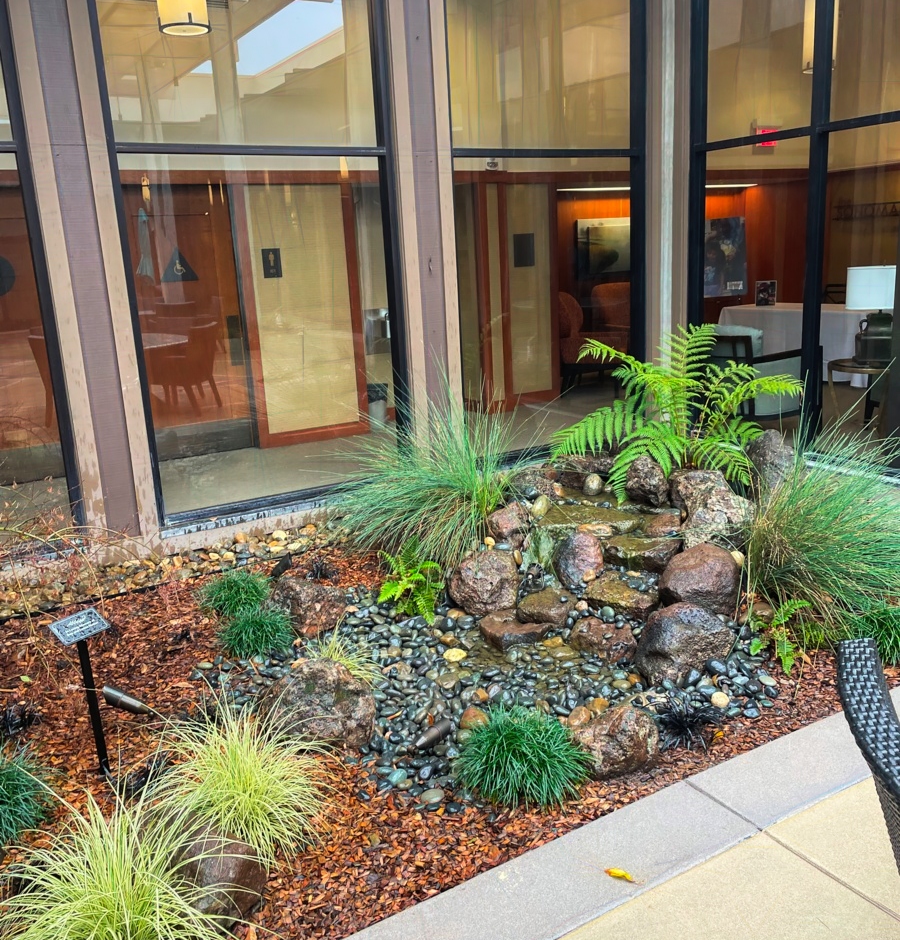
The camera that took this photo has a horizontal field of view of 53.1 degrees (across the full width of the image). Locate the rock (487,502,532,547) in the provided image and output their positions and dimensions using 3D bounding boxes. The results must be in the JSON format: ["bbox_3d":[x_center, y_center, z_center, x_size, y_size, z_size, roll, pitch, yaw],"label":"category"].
[{"bbox_3d":[0.305,0.283,4.700,0.228,0.237,0.220,-2,14,4],"label":"rock"}]

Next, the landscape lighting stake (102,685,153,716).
[{"bbox_3d":[-1.181,0.856,3.310,0.205,0.062,0.058,18,19,12],"label":"landscape lighting stake"}]

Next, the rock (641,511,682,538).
[{"bbox_3d":[1.098,0.281,4.660,0.201,0.129,0.170,0,14,13],"label":"rock"}]

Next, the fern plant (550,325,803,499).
[{"bbox_3d":[1.338,-0.363,5.420,1.428,0.978,1.350,1,15,14],"label":"fern plant"}]

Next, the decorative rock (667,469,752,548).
[{"bbox_3d":[1.321,0.203,4.580,0.407,0.404,0.380,1,15,16],"label":"decorative rock"}]

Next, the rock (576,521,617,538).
[{"bbox_3d":[0.754,0.306,4.640,0.203,0.080,0.120,-1,14,9],"label":"rock"}]

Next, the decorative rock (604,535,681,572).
[{"bbox_3d":[0.960,0.415,4.500,0.370,0.144,0.300,0,14,12],"label":"decorative rock"}]

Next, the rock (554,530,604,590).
[{"bbox_3d":[0.622,0.434,4.330,0.237,0.277,0.220,-1,14,8],"label":"rock"}]

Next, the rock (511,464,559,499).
[{"bbox_3d":[0.495,0.066,5.220,0.287,0.178,0.240,-2,14,5],"label":"rock"}]

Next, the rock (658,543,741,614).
[{"bbox_3d":[1.122,0.490,4.060,0.354,0.297,0.340,1,15,16],"label":"rock"}]

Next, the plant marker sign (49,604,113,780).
[{"bbox_3d":[-1.139,0.729,2.874,0.088,0.544,0.156,8,18,37],"label":"plant marker sign"}]

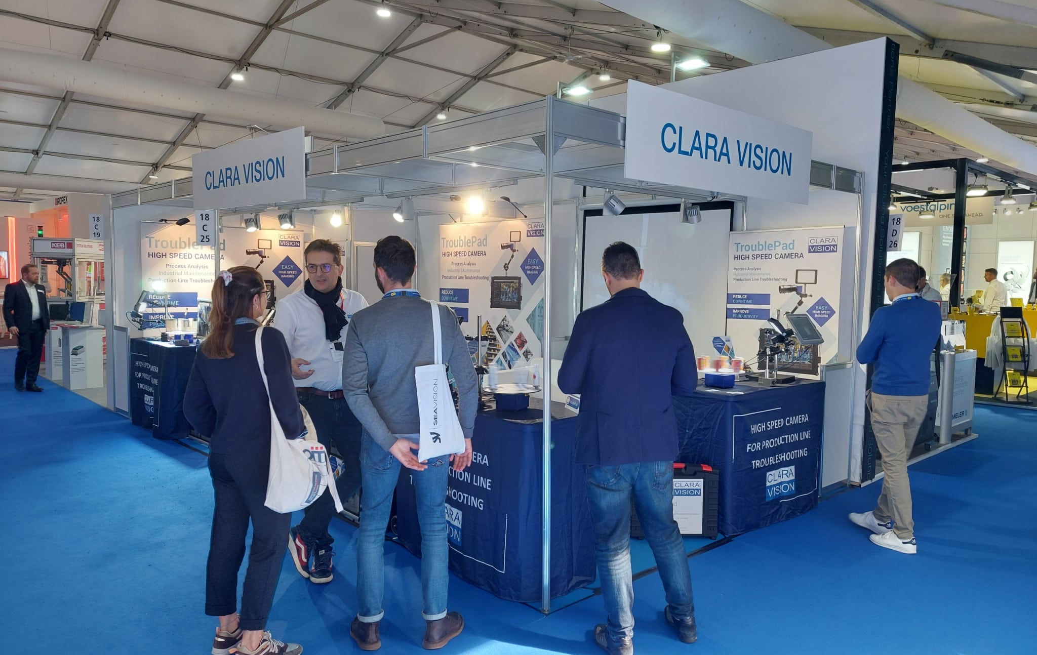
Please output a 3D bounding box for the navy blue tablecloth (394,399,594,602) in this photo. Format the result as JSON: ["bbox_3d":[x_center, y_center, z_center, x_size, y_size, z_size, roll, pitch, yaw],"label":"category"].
[{"bbox_3d":[-0.151,0.895,4.239,0.520,0.920,1.200,-3,6,-45],"label":"navy blue tablecloth"}]

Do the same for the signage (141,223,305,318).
[{"bbox_3d":[-3.642,-0.137,8.972,2.030,2.170,0.100,-3,6,-43],"label":"signage"}]

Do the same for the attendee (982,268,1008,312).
[{"bbox_3d":[7.464,-0.009,11.167,0.360,1.782,0.500,4,5,38],"label":"attendee"}]

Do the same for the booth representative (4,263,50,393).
[{"bbox_3d":[-6.824,-0.025,10.010,0.340,1.740,0.540,3,5,30],"label":"booth representative"}]

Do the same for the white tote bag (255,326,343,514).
[{"bbox_3d":[-0.912,0.380,3.030,0.350,0.770,0.130,-3,5,-38],"label":"white tote bag"}]

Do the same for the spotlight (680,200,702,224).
[{"bbox_3d":[1.386,-0.932,5.782,0.140,0.185,0.130,-3,6,-44],"label":"spotlight"}]

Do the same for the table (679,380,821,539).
[{"bbox_3d":[1.590,0.847,5.182,1.280,0.891,0.650,-3,6,-42],"label":"table"}]

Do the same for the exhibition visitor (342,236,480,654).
[{"bbox_3d":[-0.484,0.501,3.210,0.600,1.812,0.420,1,4,-3],"label":"exhibition visitor"}]

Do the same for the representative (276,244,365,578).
[{"bbox_3d":[-1.060,0.443,3.893,0.550,1.812,0.420,0,4,-9],"label":"representative"}]

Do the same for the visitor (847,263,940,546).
[{"bbox_3d":[2.392,0.467,4.589,0.500,1.790,0.460,-1,5,-27],"label":"visitor"}]

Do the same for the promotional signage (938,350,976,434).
[{"bbox_3d":[4.525,0.695,7.506,0.740,0.910,0.200,-3,6,-42],"label":"promotional signage"}]

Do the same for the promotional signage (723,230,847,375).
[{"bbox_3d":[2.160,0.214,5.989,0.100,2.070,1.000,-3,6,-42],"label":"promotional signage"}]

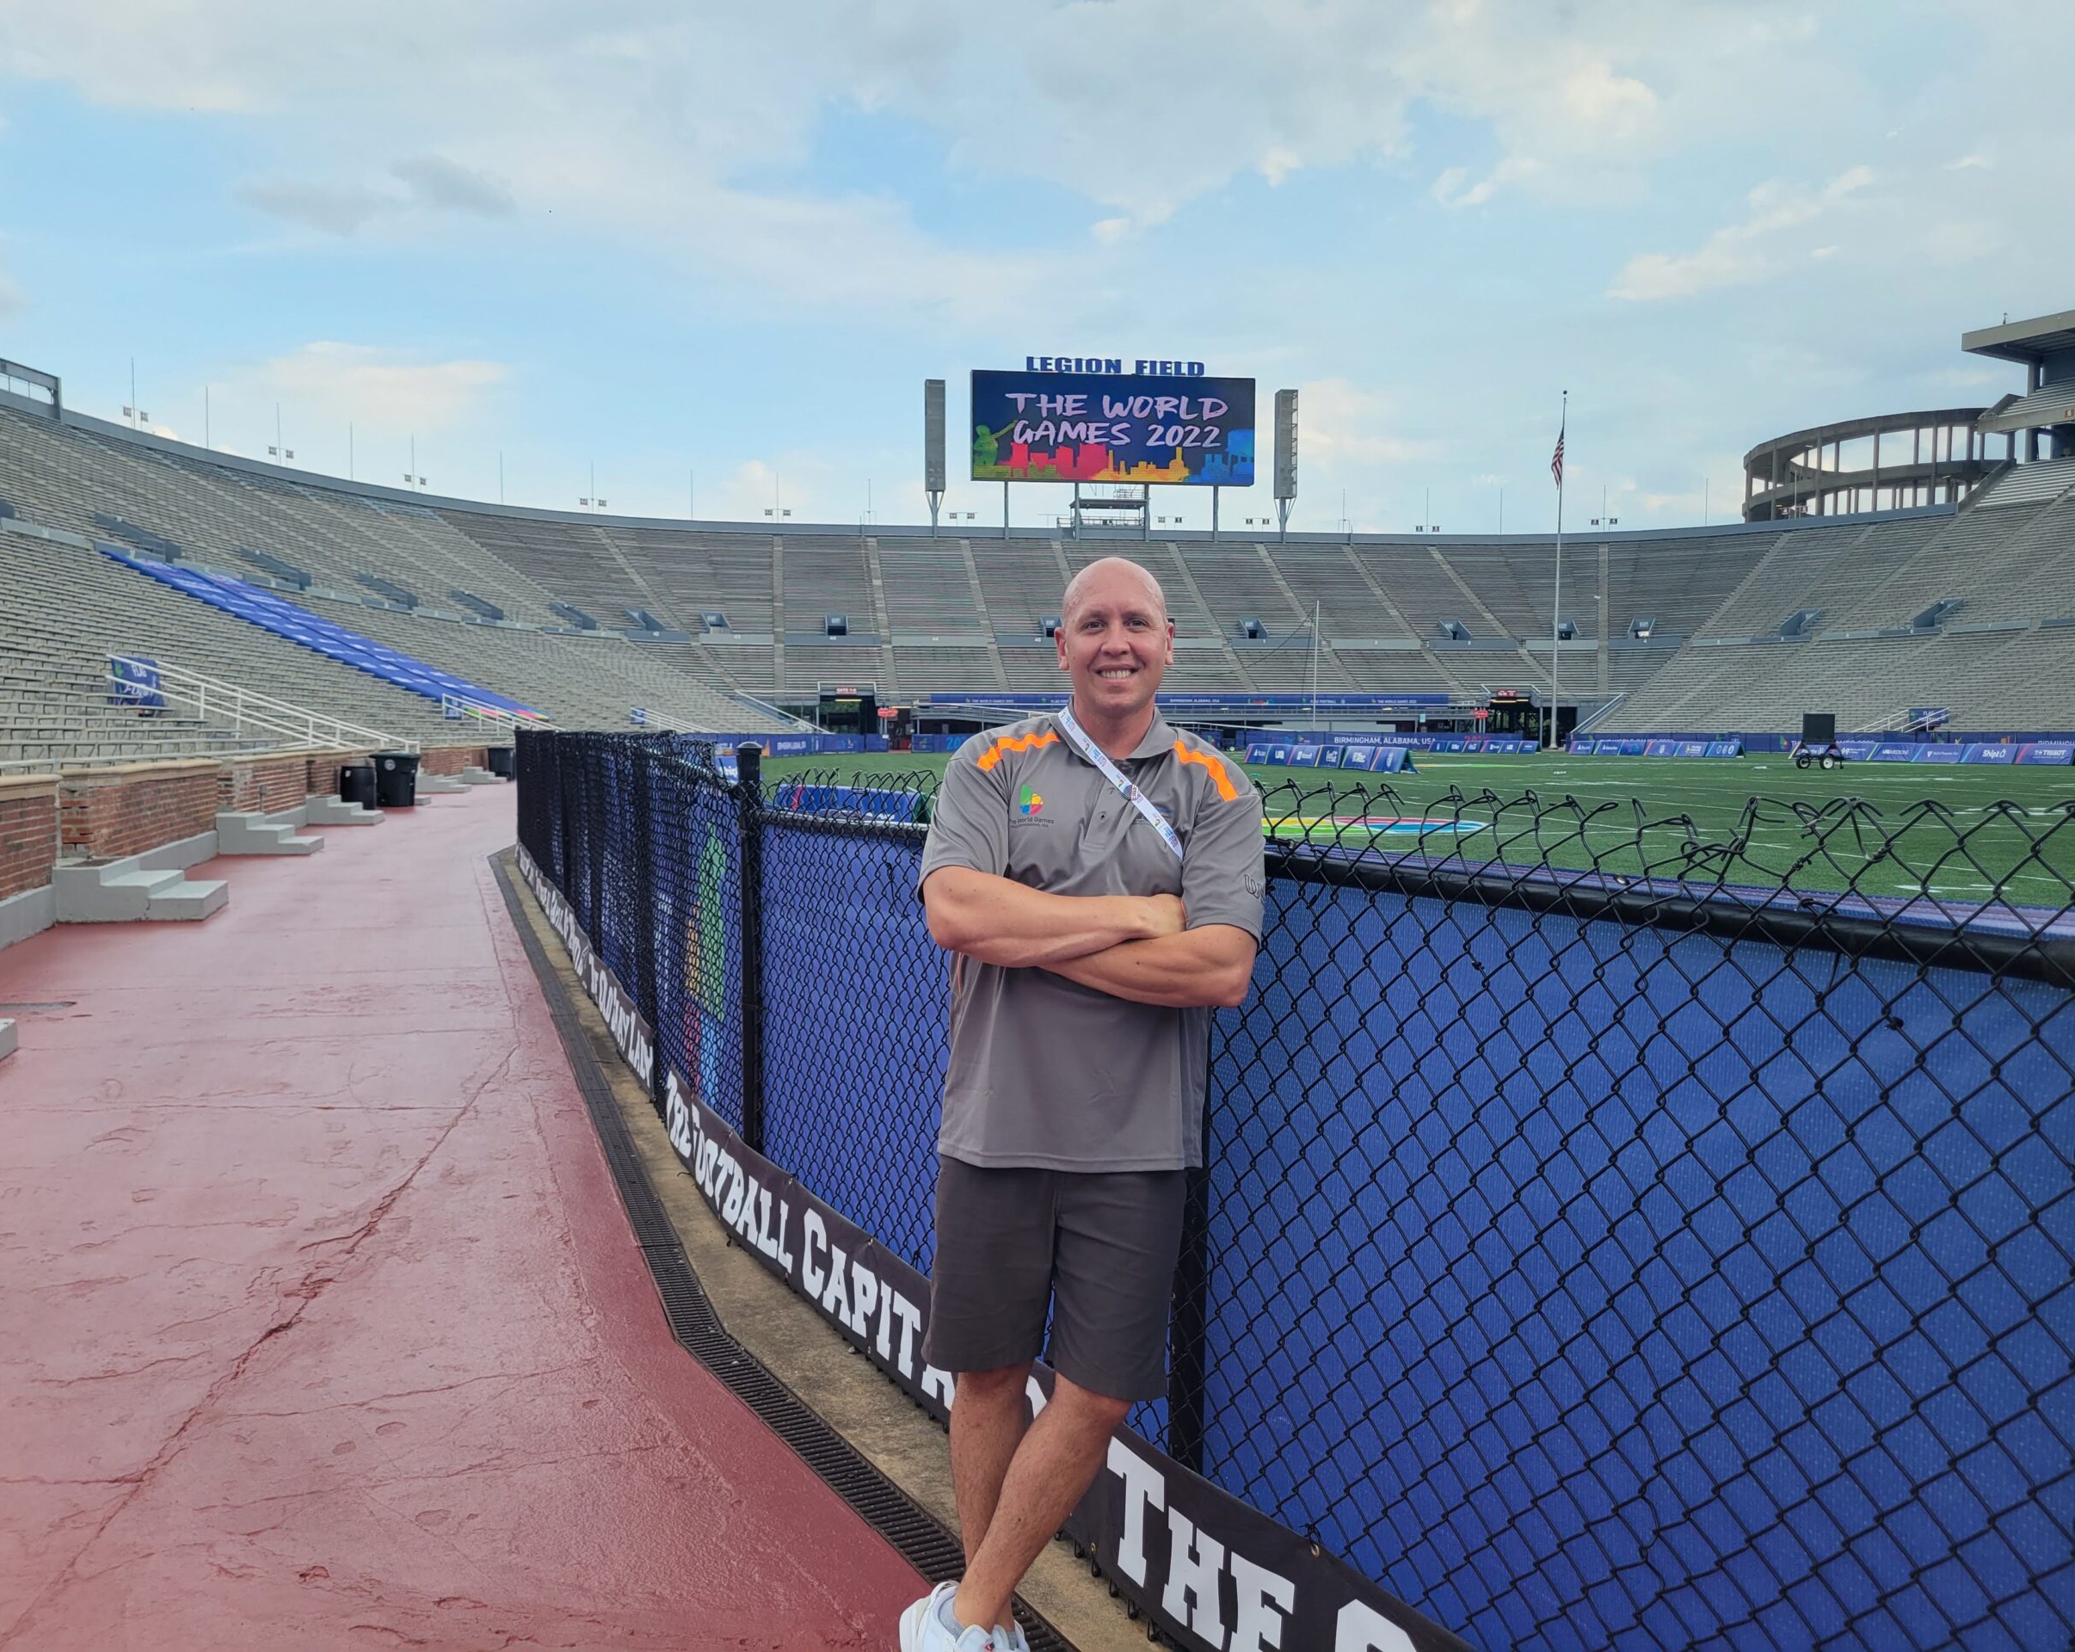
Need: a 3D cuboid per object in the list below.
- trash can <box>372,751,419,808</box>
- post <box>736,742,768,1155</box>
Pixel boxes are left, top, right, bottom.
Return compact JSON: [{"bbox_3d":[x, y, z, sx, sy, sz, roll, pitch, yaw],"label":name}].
[{"bbox_3d":[-12.950,-0.945,33.400,0.870,1.110,0.720,0,3,-6],"label":"trash can"},{"bbox_3d":[-0.844,0.500,4.900,0.077,1.480,0.077,0,3,0],"label":"post"}]

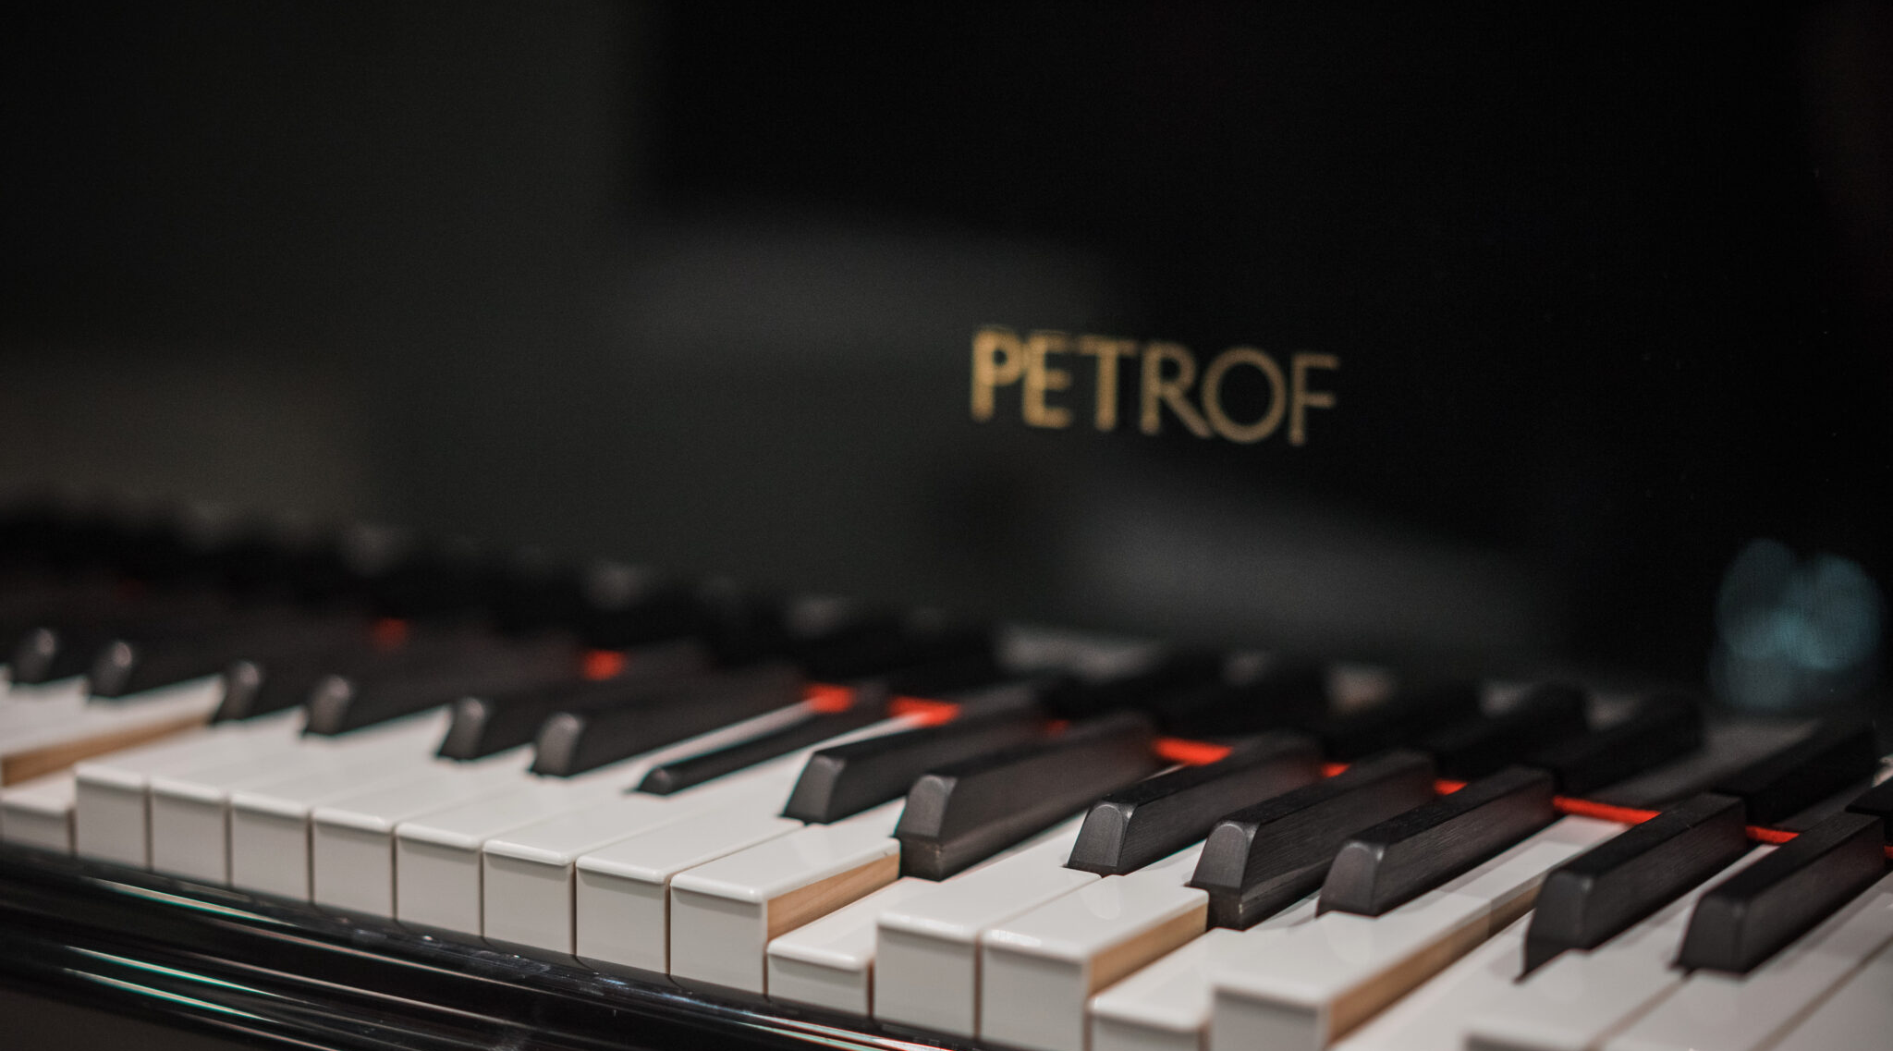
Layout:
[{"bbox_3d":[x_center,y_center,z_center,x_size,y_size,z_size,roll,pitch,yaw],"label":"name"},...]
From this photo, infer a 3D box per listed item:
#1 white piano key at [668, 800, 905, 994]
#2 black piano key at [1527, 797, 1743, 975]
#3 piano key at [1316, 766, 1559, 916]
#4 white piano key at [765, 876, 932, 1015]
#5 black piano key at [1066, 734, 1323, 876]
[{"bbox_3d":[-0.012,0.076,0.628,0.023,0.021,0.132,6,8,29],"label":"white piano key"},{"bbox_3d":[0.141,0.070,0.587,0.012,0.013,0.103,6,8,29],"label":"black piano key"},{"bbox_3d":[0.104,0.066,0.607,0.012,0.013,0.103,6,8,29],"label":"piano key"},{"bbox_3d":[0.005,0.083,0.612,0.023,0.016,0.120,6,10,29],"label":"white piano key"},{"bbox_3d":[0.056,0.061,0.635,0.012,0.013,0.103,6,8,29],"label":"black piano key"}]

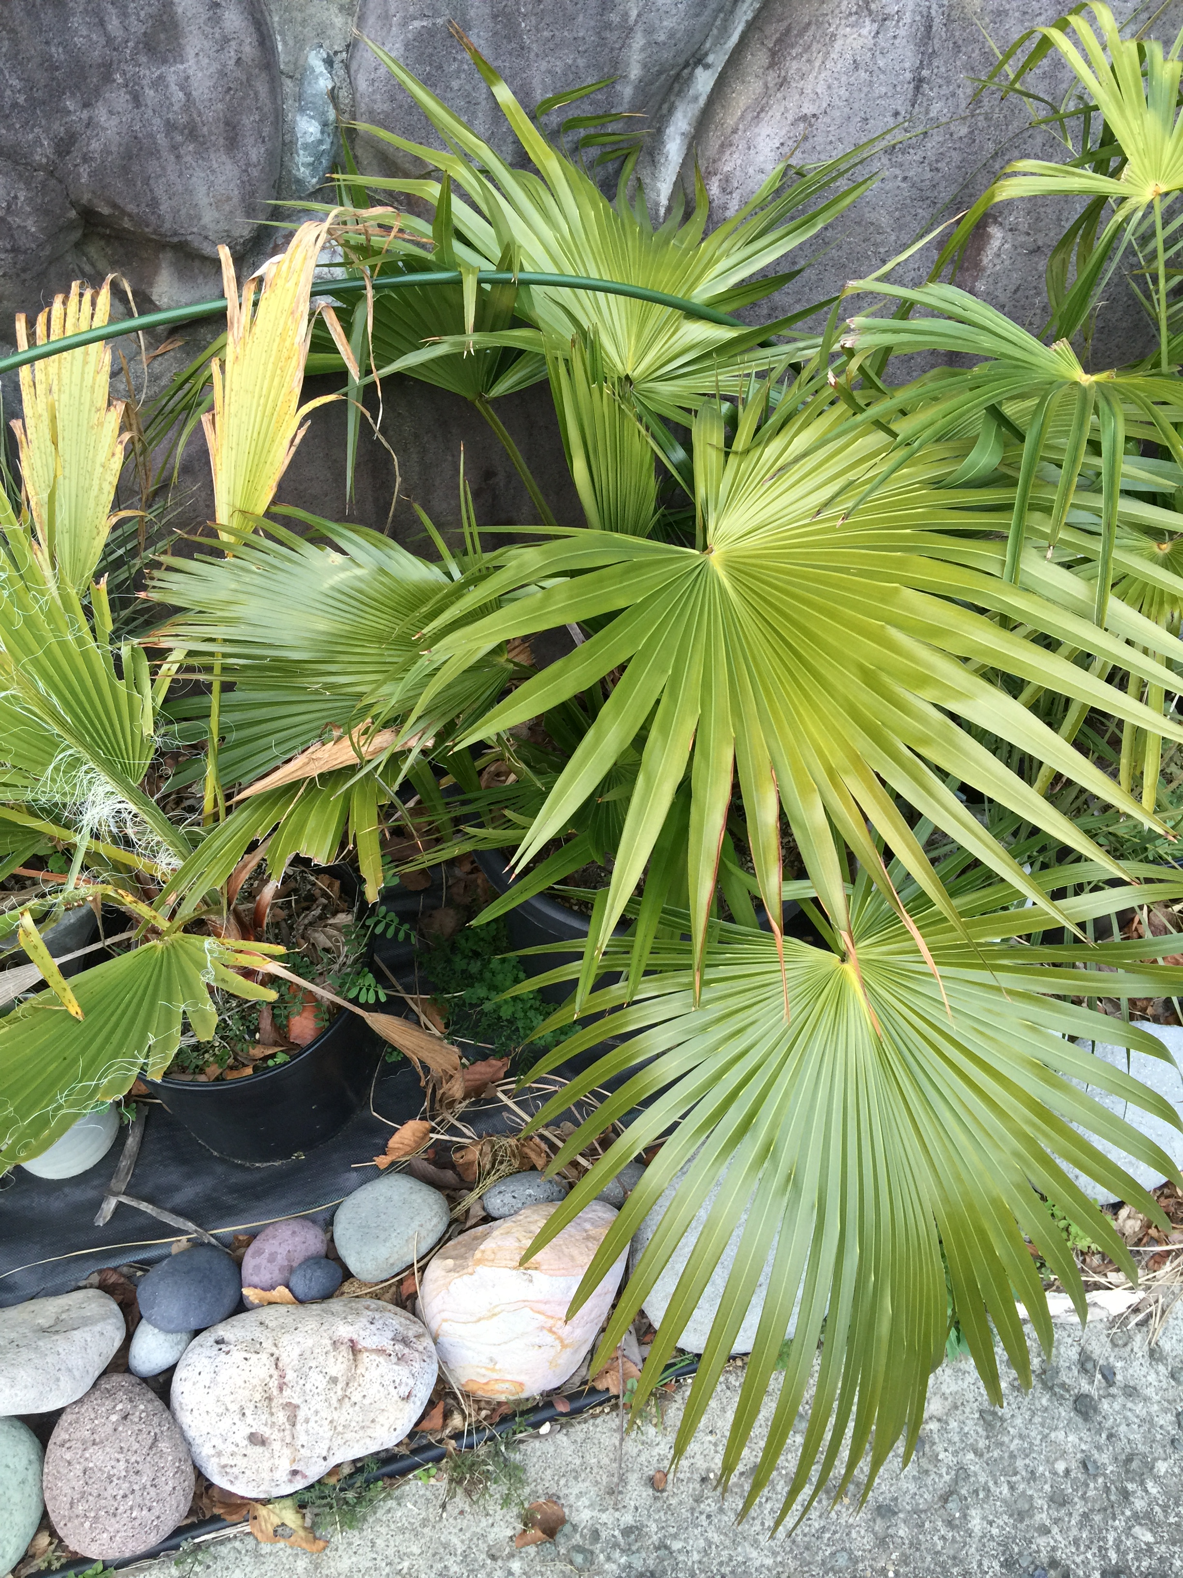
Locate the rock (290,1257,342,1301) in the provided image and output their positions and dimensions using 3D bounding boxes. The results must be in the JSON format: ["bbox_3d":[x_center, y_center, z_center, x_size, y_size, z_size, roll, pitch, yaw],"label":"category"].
[{"bbox_3d":[-0.269,0.478,1.293,0.050,0.037,0.042,11,54,7],"label":"rock"}]

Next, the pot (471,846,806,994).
[{"bbox_3d":[0.067,0.063,1.414,0.399,0.304,0.399,0,54,0],"label":"pot"}]

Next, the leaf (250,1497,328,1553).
[{"bbox_3d":[-0.273,0.663,1.196,0.078,0.020,0.039,9,53,5],"label":"leaf"}]

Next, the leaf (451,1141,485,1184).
[{"bbox_3d":[-0.130,0.388,1.363,0.036,0.035,0.039,-27,58,-19],"label":"leaf"}]

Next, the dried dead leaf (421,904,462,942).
[{"bbox_3d":[-0.173,0.155,1.528,0.046,0.020,0.050,0,54,0],"label":"dried dead leaf"}]

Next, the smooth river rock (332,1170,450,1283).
[{"bbox_3d":[-0.205,0.435,1.333,0.112,0.075,0.104,-35,61,-24],"label":"smooth river rock"}]

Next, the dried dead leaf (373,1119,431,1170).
[{"bbox_3d":[-0.198,0.372,1.385,0.073,0.022,0.035,-34,61,-23],"label":"dried dead leaf"}]

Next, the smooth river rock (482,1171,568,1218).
[{"bbox_3d":[-0.066,0.407,1.332,0.081,0.038,0.048,-15,55,-11],"label":"smooth river rock"}]

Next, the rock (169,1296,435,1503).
[{"bbox_3d":[-0.259,0.542,1.197,0.236,0.125,0.163,-6,54,-5],"label":"rock"}]

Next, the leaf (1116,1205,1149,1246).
[{"bbox_3d":[0.558,0.449,1.366,0.032,0.022,0.042,38,61,24],"label":"leaf"}]

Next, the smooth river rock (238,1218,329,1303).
[{"bbox_3d":[-0.299,0.458,1.284,0.087,0.056,0.075,-22,57,-16],"label":"smooth river rock"}]

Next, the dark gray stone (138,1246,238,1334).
[{"bbox_3d":[-0.385,0.479,1.266,0.097,0.058,0.078,0,54,-1],"label":"dark gray stone"}]

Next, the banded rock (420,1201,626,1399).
[{"bbox_3d":[-0.053,0.472,1.231,0.201,0.123,0.164,-15,55,-11],"label":"banded rock"}]

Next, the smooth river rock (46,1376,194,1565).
[{"bbox_3d":[-0.415,0.593,1.160,0.118,0.120,0.154,-26,58,-19],"label":"smooth river rock"}]

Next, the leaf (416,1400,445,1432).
[{"bbox_3d":[-0.153,0.593,1.250,0.030,0.015,0.030,-3,53,-3],"label":"leaf"}]

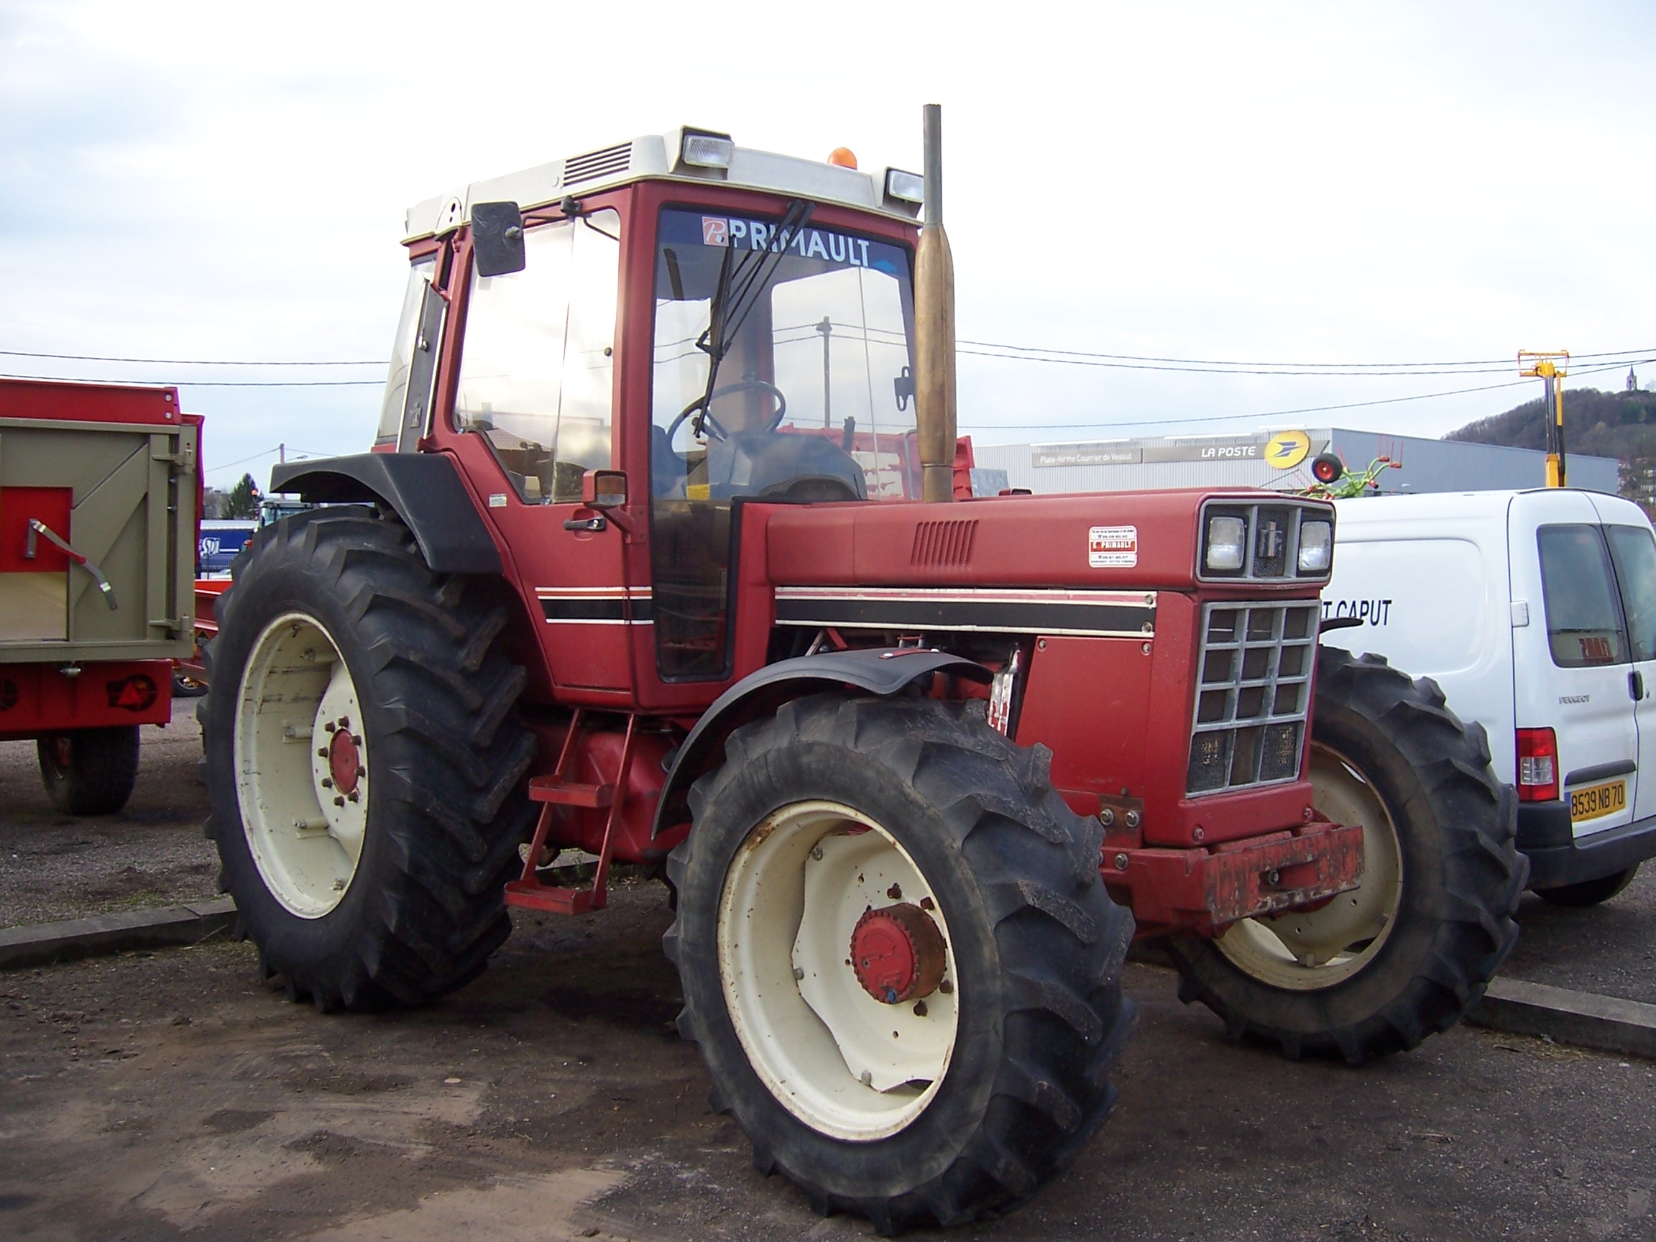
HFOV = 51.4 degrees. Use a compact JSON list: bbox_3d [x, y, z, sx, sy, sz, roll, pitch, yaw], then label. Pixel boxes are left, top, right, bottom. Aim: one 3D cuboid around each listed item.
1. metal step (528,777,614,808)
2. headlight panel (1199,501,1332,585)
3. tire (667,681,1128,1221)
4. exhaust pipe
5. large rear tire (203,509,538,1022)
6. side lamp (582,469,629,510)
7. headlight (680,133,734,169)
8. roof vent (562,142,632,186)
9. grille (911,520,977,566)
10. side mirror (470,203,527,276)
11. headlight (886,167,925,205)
[{"bbox_3d":[-0.758,0.514,5.186,0.110,0.065,0.360,-2,3,-42],"label":"metal step"},{"bbox_3d":[1.086,-0.200,4.301,0.570,0.205,0.070,-2,3,-42],"label":"headlight panel"},{"bbox_3d":[0.118,0.762,3.964,0.330,1.230,1.250,-2,3,-44],"label":"tire"},{"bbox_3d":[0.315,-0.941,5.138,0.122,1.190,0.122,0,2,0],"label":"exhaust pipe"},{"bbox_3d":[-1.618,0.456,5.865,0.440,1.670,1.700,-2,3,-42],"label":"large rear tire"},{"bbox_3d":[-0.669,-0.396,5.163,0.112,0.105,0.075,-2,3,-42],"label":"side lamp"},{"bbox_3d":[-0.374,-1.439,5.259,0.185,0.100,0.080,-2,3,-42],"label":"headlight"},{"bbox_3d":[-0.718,-1.427,5.391,0.030,0.075,0.365,-2,3,-42],"label":"roof vent"},{"bbox_3d":[0.317,-0.212,4.714,0.020,0.125,0.255,-2,3,-42],"label":"grille"},{"bbox_3d":[-1.009,-1.169,5.277,0.165,0.230,0.050,0,2,6],"label":"side mirror"},{"bbox_3d":[0.261,-1.462,5.824,0.185,0.100,0.080,-2,3,-42],"label":"headlight"}]

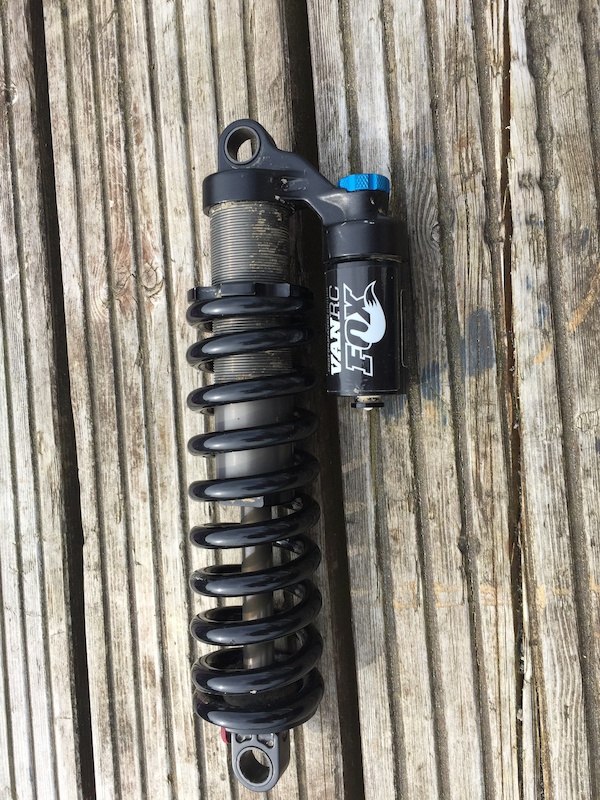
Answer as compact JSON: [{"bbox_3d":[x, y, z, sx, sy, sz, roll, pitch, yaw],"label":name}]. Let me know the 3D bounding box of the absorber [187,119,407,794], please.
[{"bbox_3d":[-0.001,0.019,0.260,0.088,0.051,0.261,-2,88,19],"label":"absorber"}]

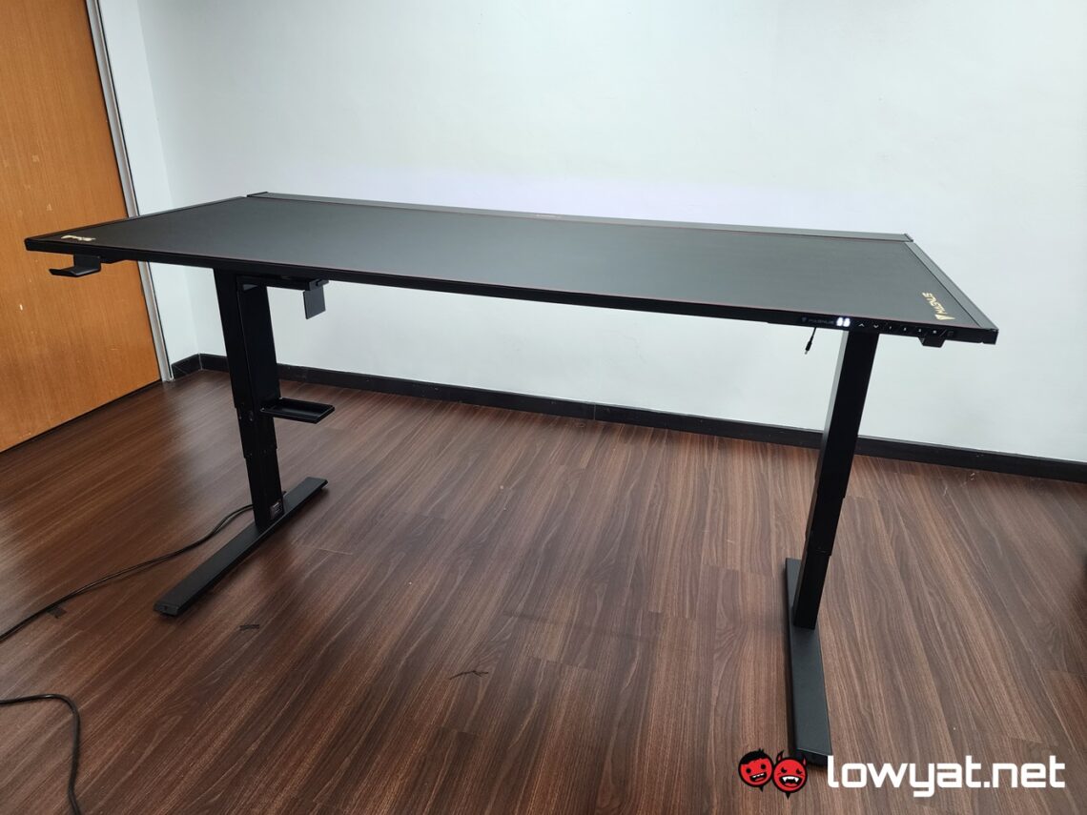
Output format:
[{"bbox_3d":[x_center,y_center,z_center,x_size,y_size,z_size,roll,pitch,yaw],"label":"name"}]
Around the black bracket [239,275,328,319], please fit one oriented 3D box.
[{"bbox_3d":[-0.685,-0.306,1.923,0.201,0.099,0.109,8,24,14],"label":"black bracket"}]

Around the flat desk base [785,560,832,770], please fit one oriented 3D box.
[{"bbox_3d":[0.642,0.583,1.772,0.070,0.026,0.690,8,24,14],"label":"flat desk base"}]

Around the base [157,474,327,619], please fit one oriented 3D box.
[{"bbox_3d":[-0.863,0.382,2.147,0.070,0.026,0.697,8,24,14],"label":"base"}]

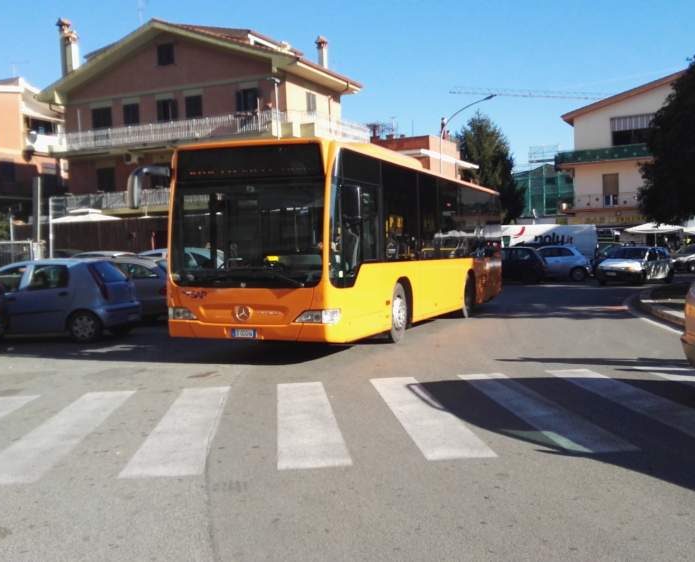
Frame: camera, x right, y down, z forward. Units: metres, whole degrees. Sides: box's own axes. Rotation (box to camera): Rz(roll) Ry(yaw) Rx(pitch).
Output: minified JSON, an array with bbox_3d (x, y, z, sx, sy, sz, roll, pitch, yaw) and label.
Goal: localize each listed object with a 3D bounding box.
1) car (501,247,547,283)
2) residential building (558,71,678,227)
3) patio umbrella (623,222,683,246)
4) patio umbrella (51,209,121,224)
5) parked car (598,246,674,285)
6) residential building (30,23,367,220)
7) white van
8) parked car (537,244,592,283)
[{"bbox_3d":[6.124,-0.638,31.386,4.000,1.470,1.700,-2,2,-2],"label":"car"},{"bbox_3d":[24.700,-7.504,54.000,16.000,12.800,11.000,0,2,29],"label":"residential building"},{"bbox_3d":[17.326,-1.971,41.922,3.300,2.600,3.300,-2,2,0],"label":"patio umbrella"},{"bbox_3d":[-9.888,-1.198,27.953,2.800,3.000,2.800,-1,2,22],"label":"patio umbrella"},{"bbox_3d":[11.500,-0.624,29.500,3.750,1.480,1.640,-3,3,-43],"label":"parked car"},{"bbox_3d":[-7.100,-5.970,37.600,14.200,12.600,8.600,-1,2,23],"label":"residential building"},{"bbox_3d":[9.300,-1.420,37.200,6.000,2.650,2.050,-2,2,-12],"label":"white van"},{"bbox_3d":[8.771,-0.676,32.800,3.650,1.500,1.650,-2,2,-6],"label":"parked car"}]

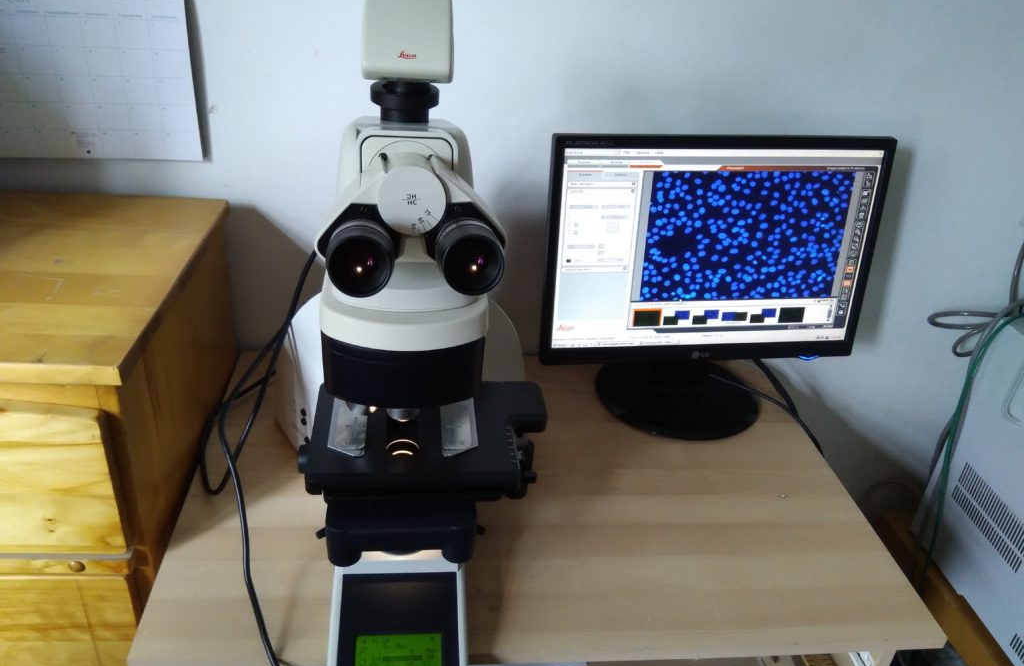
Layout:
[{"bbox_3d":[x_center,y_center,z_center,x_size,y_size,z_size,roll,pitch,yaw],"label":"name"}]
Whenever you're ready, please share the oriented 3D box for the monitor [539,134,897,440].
[{"bbox_3d":[0.250,-0.079,1.056,0.446,0.391,0.215,0,31,-10],"label":"monitor"}]

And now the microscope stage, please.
[{"bbox_3d":[-0.081,0.103,0.782,0.229,0.033,0.147,1,31,-7],"label":"microscope stage"}]

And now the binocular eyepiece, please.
[{"bbox_3d":[-0.057,-0.045,0.475,0.103,0.041,0.044,1,19,-7],"label":"binocular eyepiece"}]

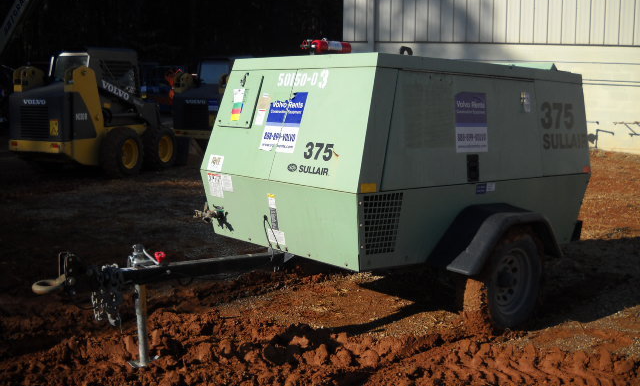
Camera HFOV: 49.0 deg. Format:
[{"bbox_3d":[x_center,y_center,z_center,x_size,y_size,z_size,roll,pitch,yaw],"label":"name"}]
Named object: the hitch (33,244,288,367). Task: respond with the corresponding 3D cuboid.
[{"bbox_3d":[-0.861,0.639,4.213,1.695,0.725,0.280,-5,9,-42],"label":"hitch"}]

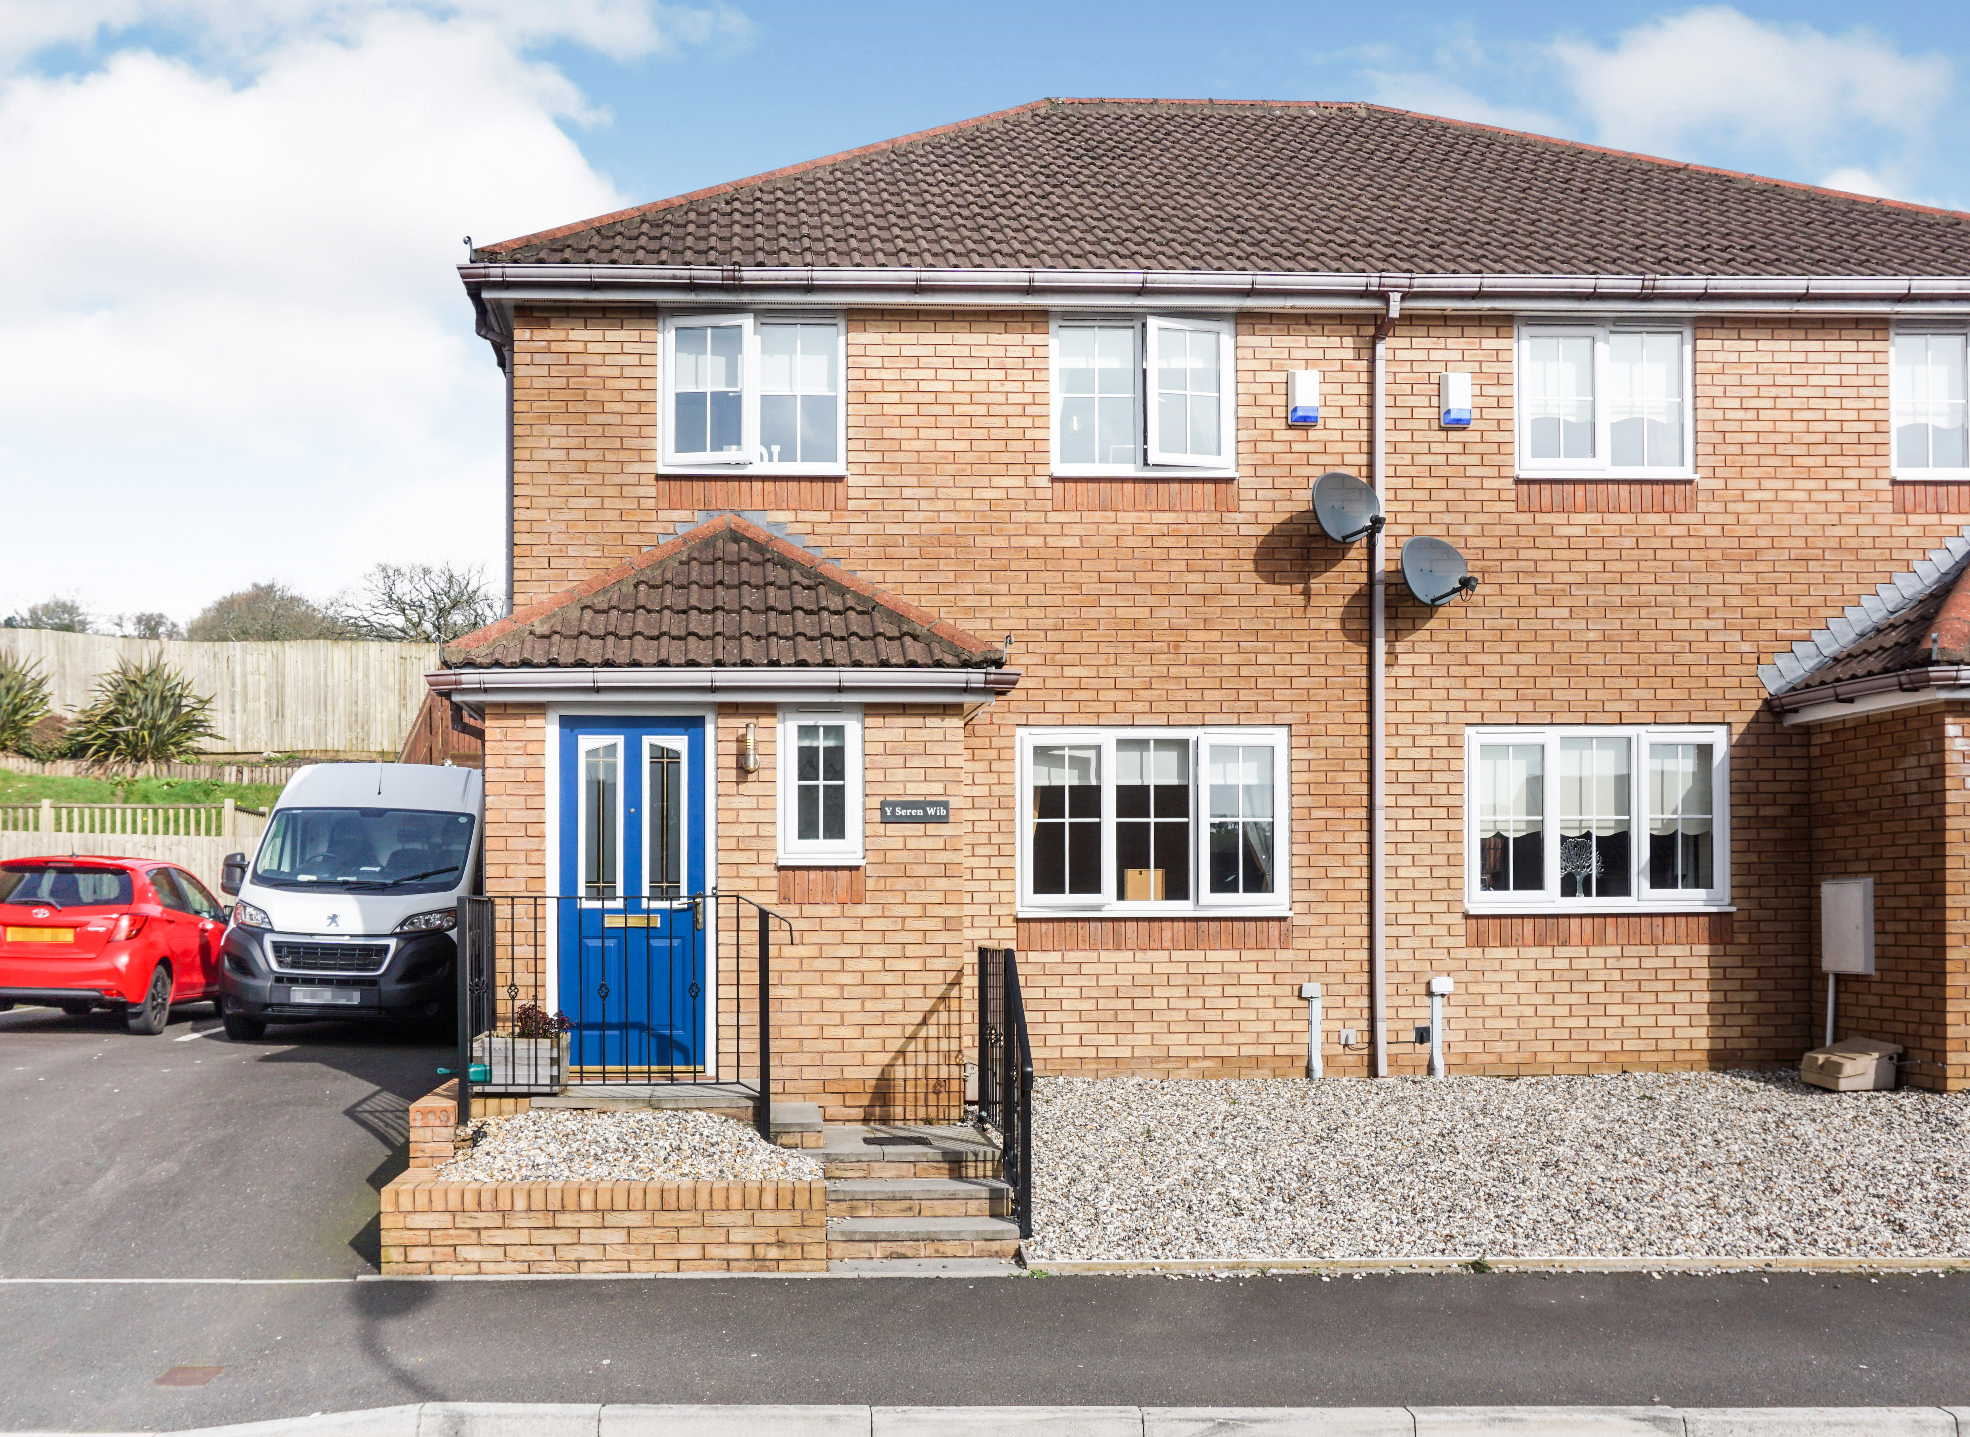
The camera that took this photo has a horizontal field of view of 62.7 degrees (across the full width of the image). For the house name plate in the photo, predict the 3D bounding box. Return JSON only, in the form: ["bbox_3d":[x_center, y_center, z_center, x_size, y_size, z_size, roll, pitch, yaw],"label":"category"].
[{"bbox_3d":[-0.389,0.516,9.000,0.390,0.130,0.020,0,-1,-3],"label":"house name plate"}]

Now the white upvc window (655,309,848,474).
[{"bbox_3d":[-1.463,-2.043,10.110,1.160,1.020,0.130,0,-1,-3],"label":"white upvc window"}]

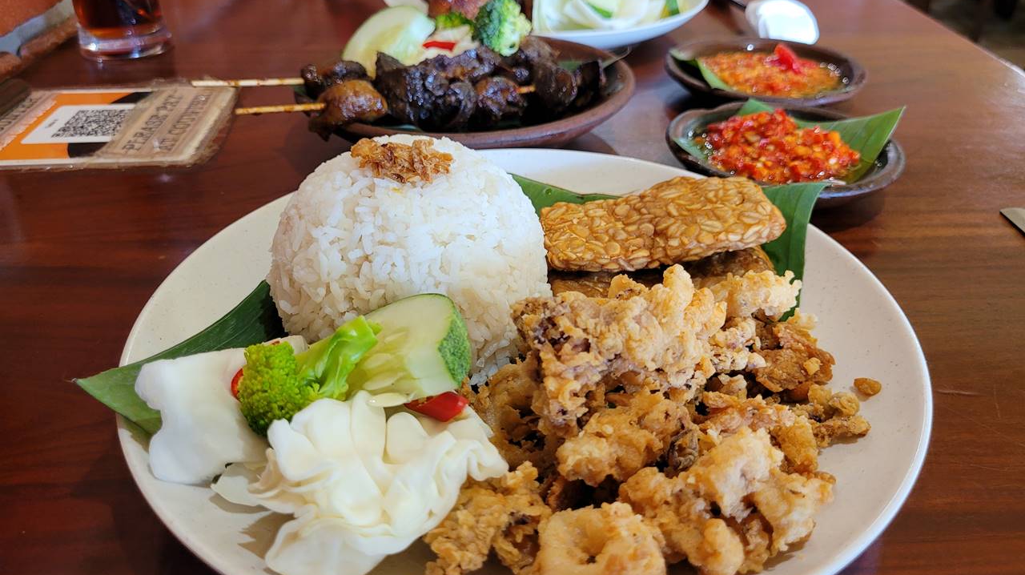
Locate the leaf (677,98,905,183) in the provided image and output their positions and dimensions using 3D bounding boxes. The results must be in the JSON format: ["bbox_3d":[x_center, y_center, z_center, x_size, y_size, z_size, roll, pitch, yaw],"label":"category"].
[{"bbox_3d":[0.135,-0.072,0.381,0.090,0.036,0.064,23,40,30],"label":"leaf"}]

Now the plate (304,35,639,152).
[{"bbox_3d":[-0.027,-0.106,0.452,0.189,0.035,0.183,0,34,0],"label":"plate"}]

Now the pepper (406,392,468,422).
[{"bbox_3d":[-0.022,0.034,0.221,0.019,0.008,0.010,-2,34,-2],"label":"pepper"}]

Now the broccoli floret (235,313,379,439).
[{"bbox_3d":[-0.058,0.025,0.222,0.045,0.028,0.031,-32,44,-20],"label":"broccoli floret"}]

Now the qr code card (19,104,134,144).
[{"bbox_3d":[-0.265,-0.101,0.473,0.051,0.003,0.062,-4,34,-5],"label":"qr code card"}]

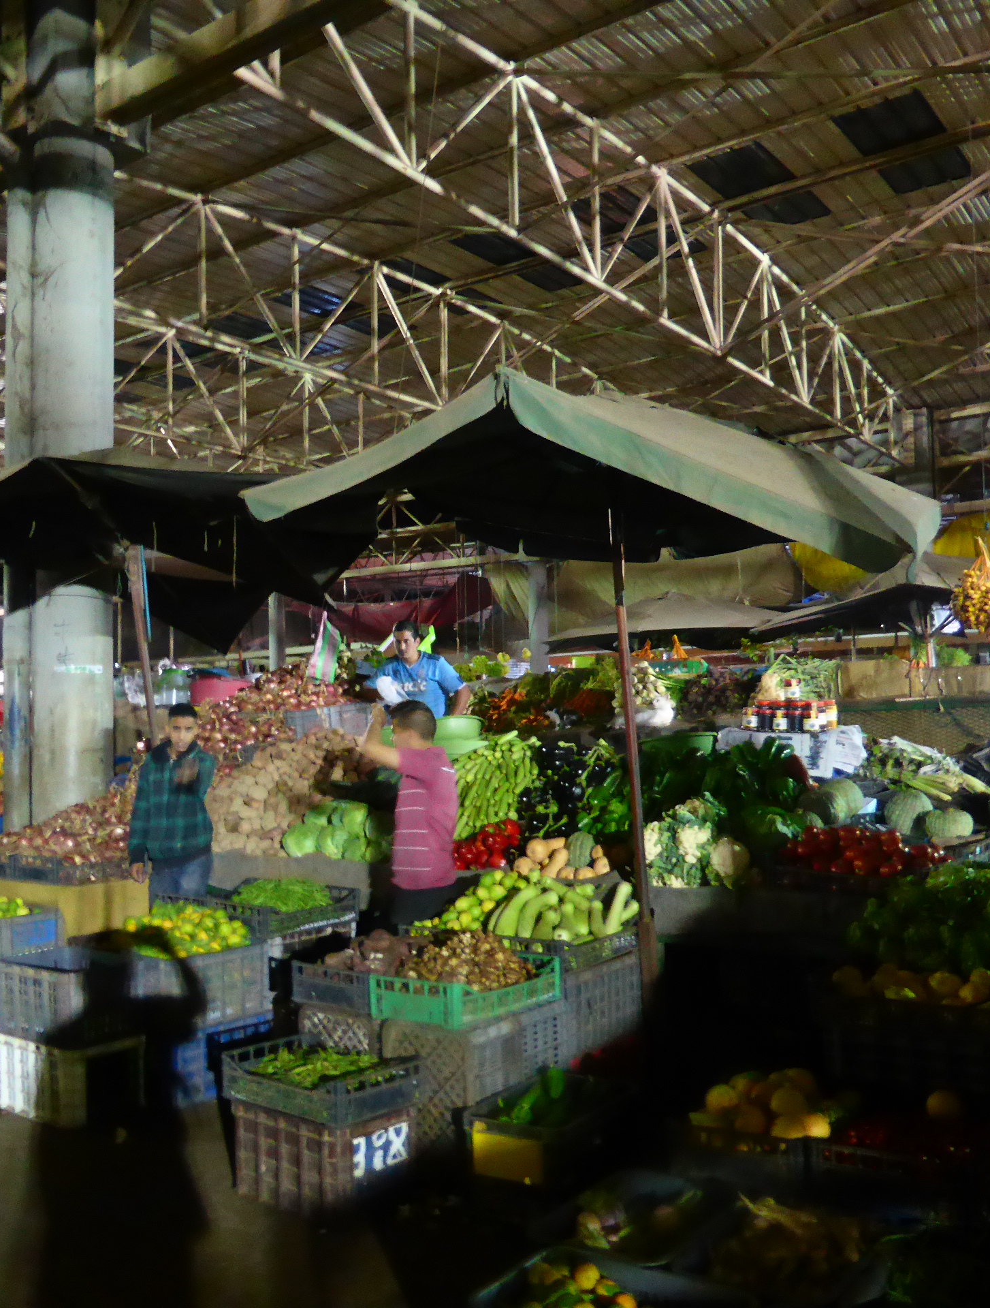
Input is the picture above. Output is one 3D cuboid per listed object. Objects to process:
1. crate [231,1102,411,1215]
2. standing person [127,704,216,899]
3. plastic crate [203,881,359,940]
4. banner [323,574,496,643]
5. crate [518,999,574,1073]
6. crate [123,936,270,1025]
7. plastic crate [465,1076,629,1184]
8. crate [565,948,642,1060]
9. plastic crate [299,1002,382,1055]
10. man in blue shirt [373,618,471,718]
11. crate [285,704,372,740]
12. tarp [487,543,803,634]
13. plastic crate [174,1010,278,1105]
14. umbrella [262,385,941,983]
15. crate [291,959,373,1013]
[{"bbox_3d":[-0.583,1.693,4.301,0.534,0.309,0.320,-3,-3,36],"label":"crate"},{"bbox_3d":[-1.711,1.123,6.711,0.470,1.710,0.340,-1,-2,-13],"label":"standing person"},{"bbox_3d":[-1.025,1.251,6.108,0.430,0.145,0.600,-3,-3,36],"label":"plastic crate"},{"bbox_3d":[-2.093,-1.087,30.000,5.000,1.700,0.600,-3,-3,39],"label":"banner"},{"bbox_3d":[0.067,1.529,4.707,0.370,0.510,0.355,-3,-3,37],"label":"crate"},{"bbox_3d":[-1.302,1.446,5.549,0.340,0.307,0.531,-3,-3,40],"label":"crate"},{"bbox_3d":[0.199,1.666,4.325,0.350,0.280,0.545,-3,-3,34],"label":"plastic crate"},{"bbox_3d":[0.306,1.409,5.200,0.335,0.310,0.545,-3,-3,38],"label":"crate"},{"bbox_3d":[-0.449,1.555,4.626,0.384,0.550,0.340,-3,-3,37],"label":"plastic crate"},{"bbox_3d":[-0.448,0.648,7.562,0.580,1.700,0.380,-2,-3,14],"label":"man in blue shirt"},{"bbox_3d":[-0.889,0.471,7.358,0.530,0.310,0.350,-7,-4,15],"label":"crate"},{"bbox_3d":[1.982,-0.967,18.050,5.000,1.100,0.500,-3,-3,38],"label":"tarp"},{"bbox_3d":[-1.297,1.753,5.535,0.340,0.307,0.531,-3,-3,40],"label":"plastic crate"},{"bbox_3d":[0.457,0.353,6.240,2.500,3.120,2.500,0,-3,-34],"label":"umbrella"},{"bbox_3d":[-0.402,1.211,4.760,0.384,0.149,0.593,-3,-3,37],"label":"crate"}]

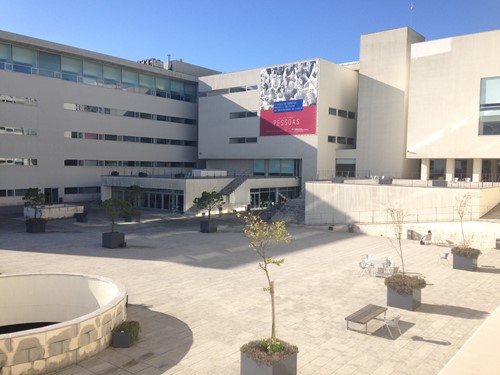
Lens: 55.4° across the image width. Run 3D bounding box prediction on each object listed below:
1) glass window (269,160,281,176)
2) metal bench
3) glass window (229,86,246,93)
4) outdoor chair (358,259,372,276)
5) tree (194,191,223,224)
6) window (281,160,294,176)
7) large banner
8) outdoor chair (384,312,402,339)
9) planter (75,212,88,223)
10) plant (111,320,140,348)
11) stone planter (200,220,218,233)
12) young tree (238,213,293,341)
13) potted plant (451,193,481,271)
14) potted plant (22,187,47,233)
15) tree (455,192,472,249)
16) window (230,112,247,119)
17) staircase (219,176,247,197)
[{"bbox_3d":[3.828,-2.964,73.607,2.348,2.499,0.150,3,4,42],"label":"glass window"},{"bbox_3d":[4.457,5.000,18.123,0.754,0.442,2.370,3,3,35],"label":"metal bench"},{"bbox_3d":[-1.832,-15.232,74.427,3.562,0.876,0.150,3,4,42],"label":"glass window"},{"bbox_3d":[6.556,4.529,27.075,0.540,0.750,0.520,-1,2,-30],"label":"outdoor chair"},{"bbox_3d":[-3.795,1.725,43.802,2.800,2.901,2.800,1,2,-5],"label":"tree"},{"bbox_3d":[7.059,-3.614,89.728,2.900,2.918,0.200,2,3,39],"label":"window"},{"bbox_3d":[5.314,-12.398,68.067,10.072,9.901,0.120,3,4,42],"label":"large banner"},{"bbox_3d":[5.081,4.889,17.040,0.540,0.770,0.530,3,3,42],"label":"outdoor chair"},{"bbox_3d":[-17.602,3.120,49.809,1.100,1.000,1.100,3,3,36],"label":"planter"},{"bbox_3d":[-4.042,4.851,15.818,0.800,0.640,0.740,1,2,0],"label":"plant"},{"bbox_3d":[-3.844,3.638,44.562,1.110,1.020,1.110,2,3,39],"label":"stone planter"},{"bbox_3d":[0.430,2.423,13.053,1.500,3.455,1.400,1,2,0],"label":"young tree"},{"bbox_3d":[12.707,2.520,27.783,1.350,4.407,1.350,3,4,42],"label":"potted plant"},{"bbox_3d":[-17.542,1.817,38.846,1.700,3.639,1.700,3,4,42],"label":"potted plant"},{"bbox_3d":[12.993,1.973,28.944,1.100,3.339,1.050,1,2,0],"label":"tree"},{"bbox_3d":[-1.858,-11.223,74.574,3.509,0.966,0.150,3,4,42],"label":"window"},{"bbox_3d":[-2.411,-0.028,66.810,2.100,2.500,3.600,2,3,39],"label":"staircase"}]

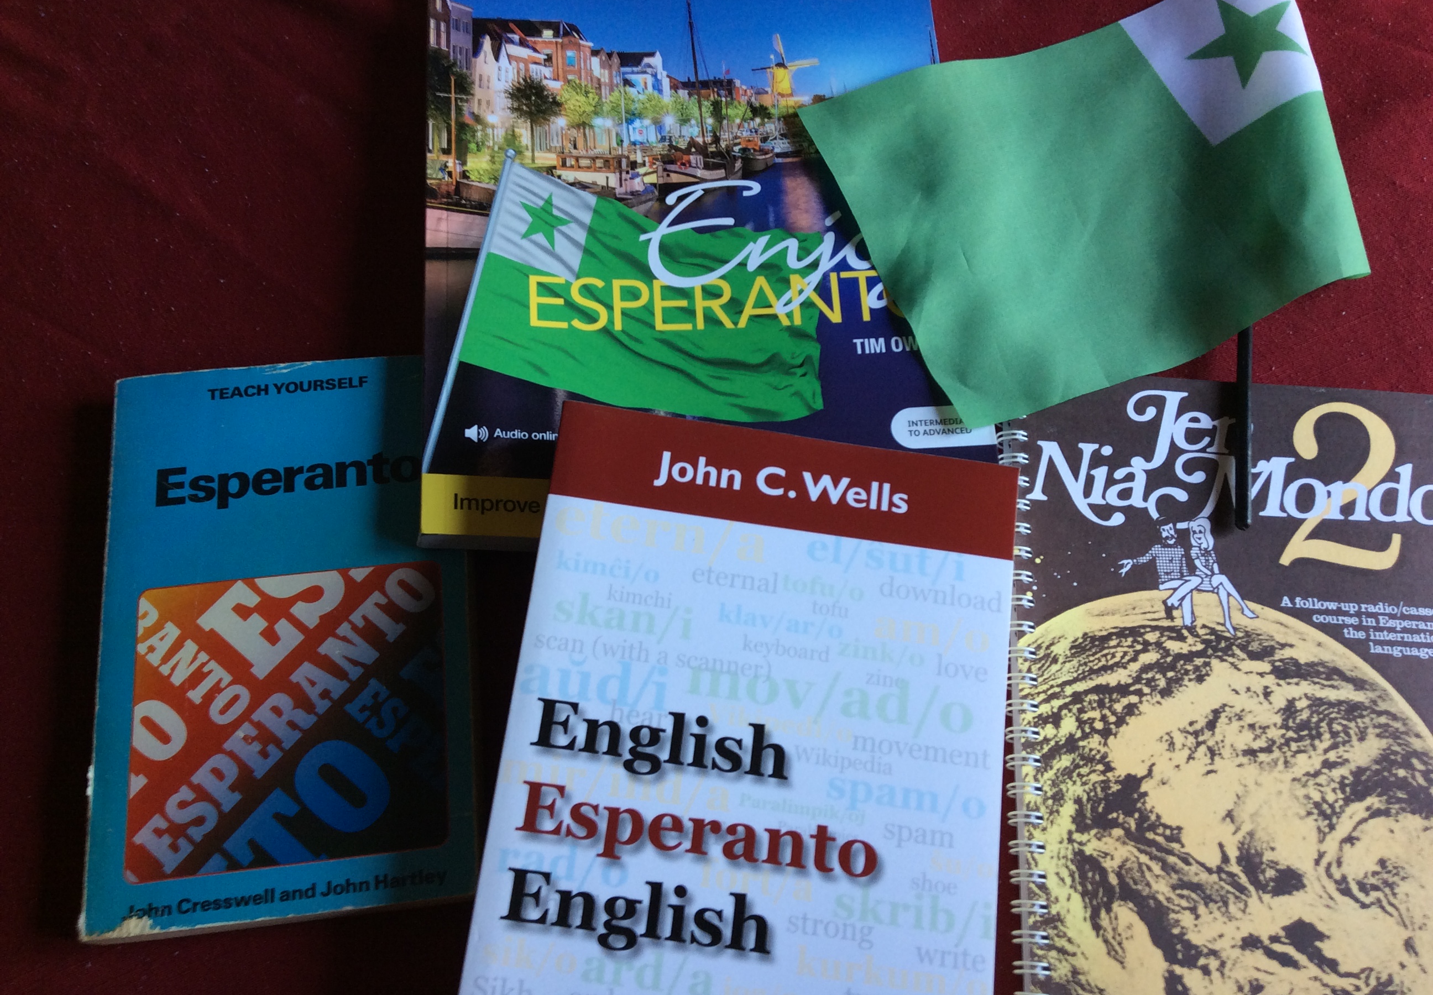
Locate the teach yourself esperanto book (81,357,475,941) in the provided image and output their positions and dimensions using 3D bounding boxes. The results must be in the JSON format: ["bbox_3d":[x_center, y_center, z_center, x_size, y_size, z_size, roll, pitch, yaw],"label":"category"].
[{"bbox_3d":[-0.133,0.040,0.414,0.112,0.015,0.178,-5,67,-5],"label":"teach yourself esperanto book"}]

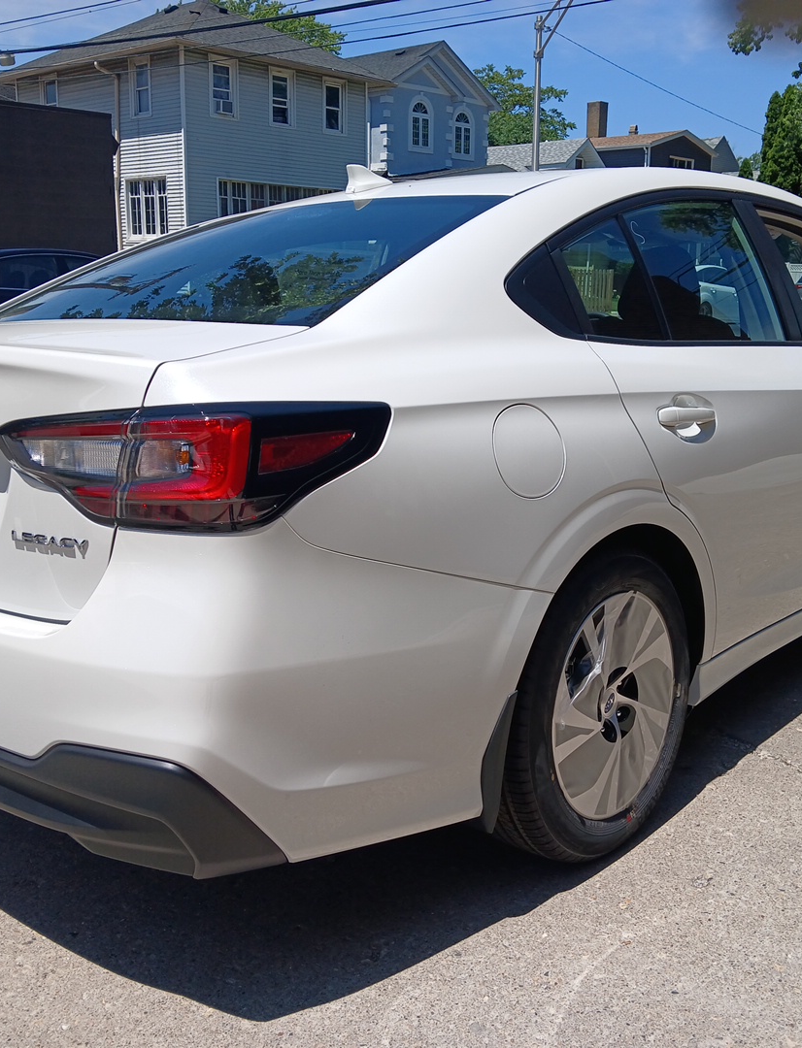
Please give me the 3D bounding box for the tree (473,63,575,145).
[{"bbox_3d":[5.330,-17.100,52.000,7.000,11.000,7.000,13,18,40],"label":"tree"}]

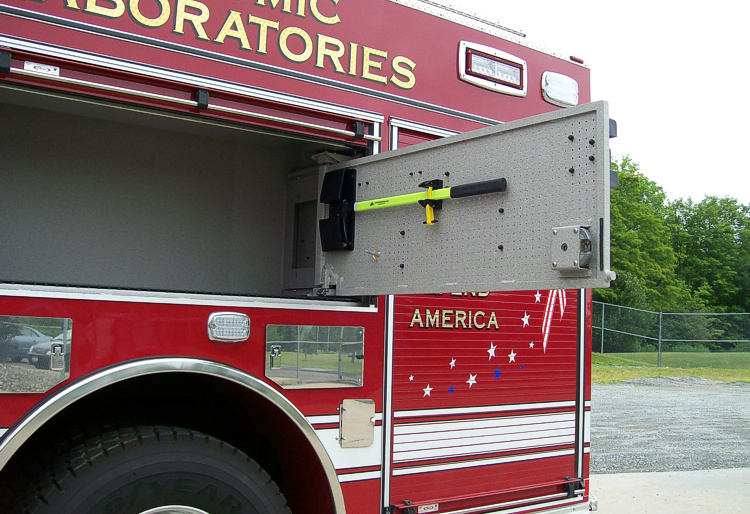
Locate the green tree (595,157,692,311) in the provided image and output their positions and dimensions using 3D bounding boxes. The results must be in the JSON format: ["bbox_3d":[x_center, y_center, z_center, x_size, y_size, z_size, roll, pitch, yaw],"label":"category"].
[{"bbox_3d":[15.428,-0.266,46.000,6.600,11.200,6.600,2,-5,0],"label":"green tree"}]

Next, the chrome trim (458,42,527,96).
[{"bbox_3d":[0.542,-0.854,3.538,0.430,0.228,0.035,5,-6,-35],"label":"chrome trim"}]

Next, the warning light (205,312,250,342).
[{"bbox_3d":[-0.503,0.243,2.694,0.166,0.108,0.040,5,-6,-35],"label":"warning light"}]

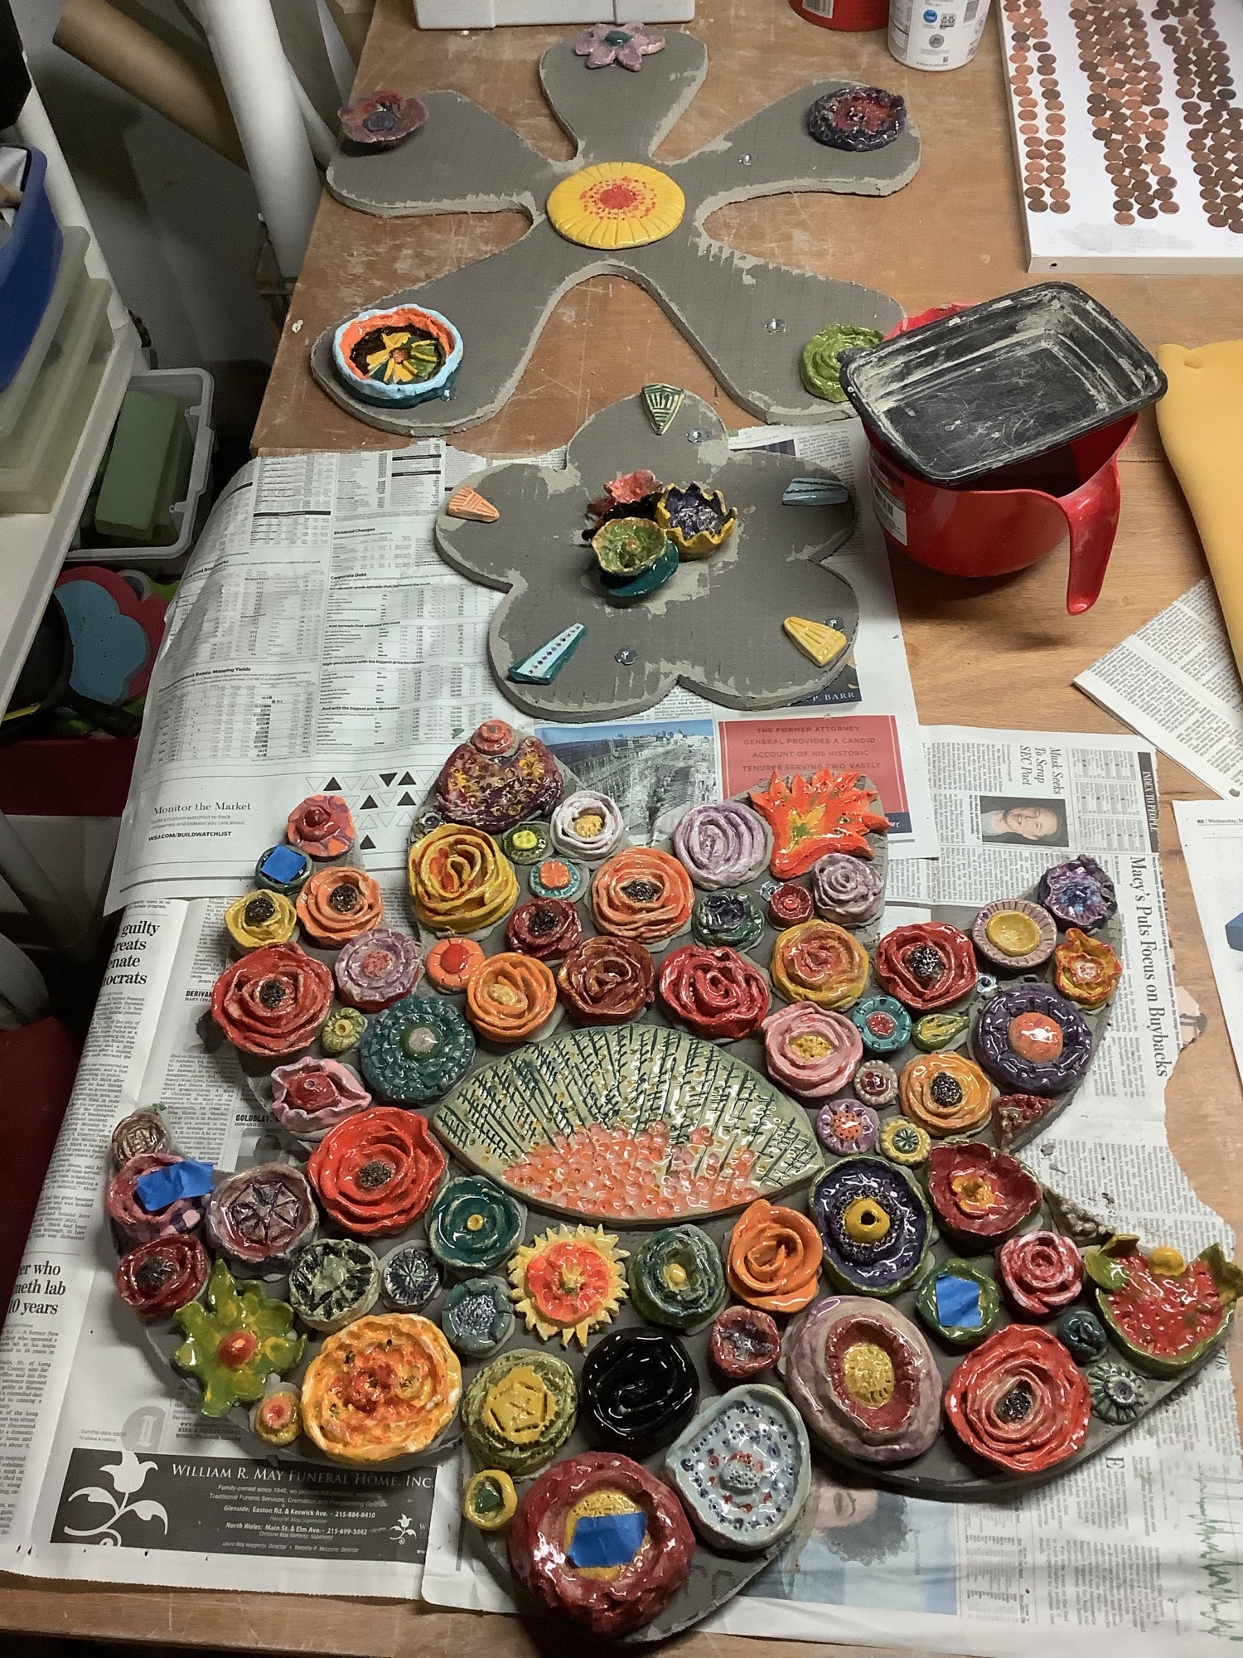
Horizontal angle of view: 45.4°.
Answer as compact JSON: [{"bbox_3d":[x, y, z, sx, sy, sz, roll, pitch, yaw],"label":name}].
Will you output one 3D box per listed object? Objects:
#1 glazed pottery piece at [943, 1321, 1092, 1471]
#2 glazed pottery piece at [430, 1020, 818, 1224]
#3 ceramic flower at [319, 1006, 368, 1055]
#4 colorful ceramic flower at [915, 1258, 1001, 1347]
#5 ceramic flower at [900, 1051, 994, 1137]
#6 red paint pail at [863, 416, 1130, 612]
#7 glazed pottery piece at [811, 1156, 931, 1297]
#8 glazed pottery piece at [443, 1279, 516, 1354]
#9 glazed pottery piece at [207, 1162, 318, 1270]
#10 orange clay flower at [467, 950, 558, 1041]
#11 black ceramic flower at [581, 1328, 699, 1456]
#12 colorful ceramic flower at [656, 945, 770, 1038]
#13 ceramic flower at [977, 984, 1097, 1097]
[{"bbox_3d":[0.217,0.319,0.826,0.079,0.032,0.078,-5,57,0],"label":"glazed pottery piece"},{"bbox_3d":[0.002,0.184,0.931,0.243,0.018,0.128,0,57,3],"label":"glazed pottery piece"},{"bbox_3d":[-0.186,0.133,0.993,0.030,0.017,0.032,-2,56,2],"label":"ceramic flower"},{"bbox_3d":[0.192,0.275,0.857,0.049,0.029,0.047,-5,57,0],"label":"colorful ceramic flower"},{"bbox_3d":[0.205,0.165,0.933,0.057,0.022,0.053,-2,58,2],"label":"ceramic flower"},{"bbox_3d":[0.285,-0.272,1.154,0.185,0.147,0.240,-28,60,-14],"label":"red paint pail"},{"bbox_3d":[0.148,0.242,0.891,0.068,0.030,0.084,-14,56,-6],"label":"glazed pottery piece"},{"bbox_3d":[-0.083,0.284,0.868,0.042,0.019,0.044,-4,57,0],"label":"glazed pottery piece"},{"bbox_3d":[-0.216,0.237,0.900,0.066,0.027,0.061,-4,57,0],"label":"glazed pottery piece"},{"bbox_3d":[-0.073,0.110,0.980,0.060,0.022,0.062,-4,57,0],"label":"orange clay flower"},{"bbox_3d":[0.011,0.318,0.845,0.067,0.035,0.067,-2,56,2],"label":"black ceramic flower"},{"bbox_3d":[0.062,0.107,0.977,0.072,0.022,0.066,-4,57,0],"label":"colorful ceramic flower"},{"bbox_3d":[0.264,0.133,0.950,0.071,0.021,0.072,-2,58,2],"label":"ceramic flower"}]

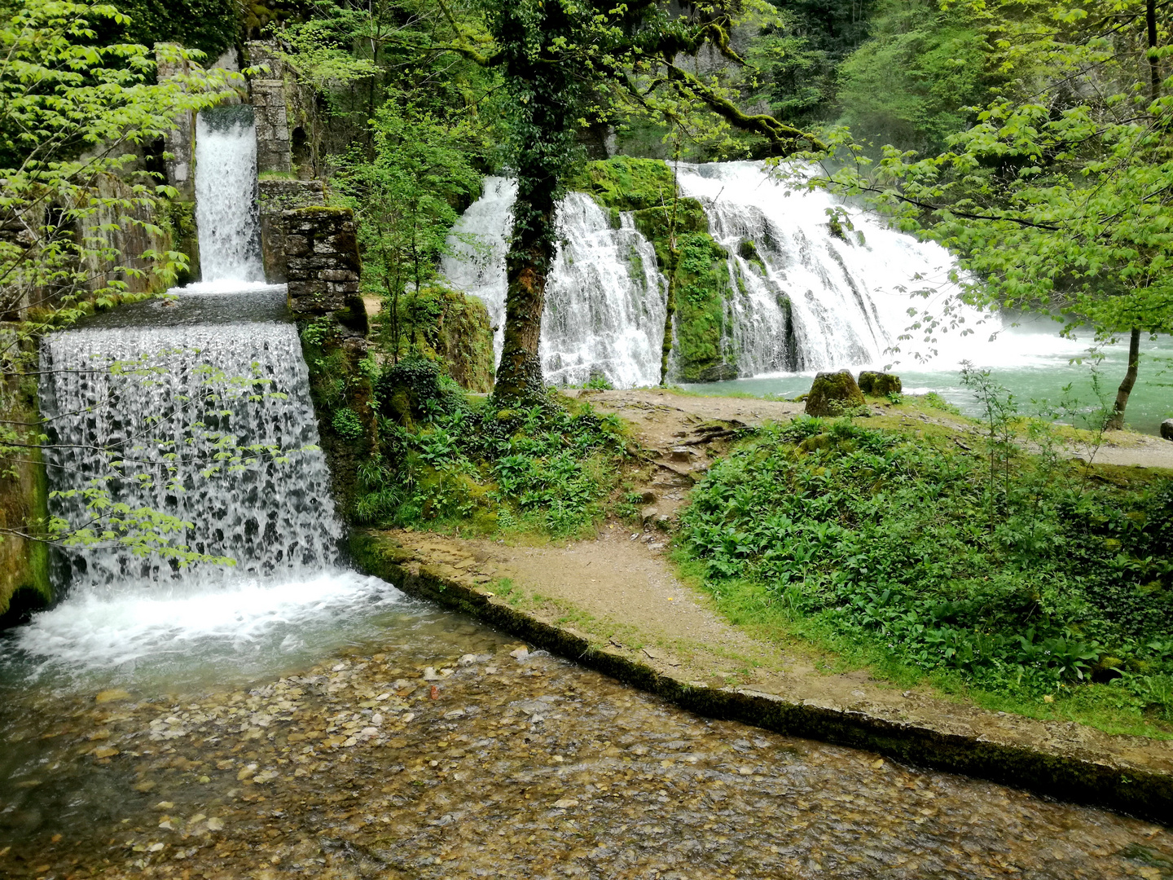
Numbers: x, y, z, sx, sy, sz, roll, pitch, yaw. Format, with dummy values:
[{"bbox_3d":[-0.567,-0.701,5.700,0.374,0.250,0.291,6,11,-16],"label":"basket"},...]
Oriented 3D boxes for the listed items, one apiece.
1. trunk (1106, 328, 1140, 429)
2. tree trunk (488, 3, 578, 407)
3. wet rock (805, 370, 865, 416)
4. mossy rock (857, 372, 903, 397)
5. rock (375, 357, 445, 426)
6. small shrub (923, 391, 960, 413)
[{"bbox_3d":[7.745,-0.888,13.200,0.294,1.437,0.350,6,12,30],"label":"trunk"},{"bbox_3d":[-0.713,-3.135,12.700,1.175,5.297,1.000,-1,10,-3],"label":"tree trunk"},{"bbox_3d":[3.314,-0.630,12.200,0.740,0.549,0.750,3,10,15],"label":"wet rock"},{"bbox_3d":[4.806,-0.920,15.000,0.676,0.344,0.620,3,10,18],"label":"mossy rock"},{"bbox_3d":[-2.469,-0.690,12.800,0.921,0.881,0.900,-2,10,-11],"label":"rock"},{"bbox_3d":[5.440,-0.577,14.000,0.513,0.291,0.500,4,11,21],"label":"small shrub"}]

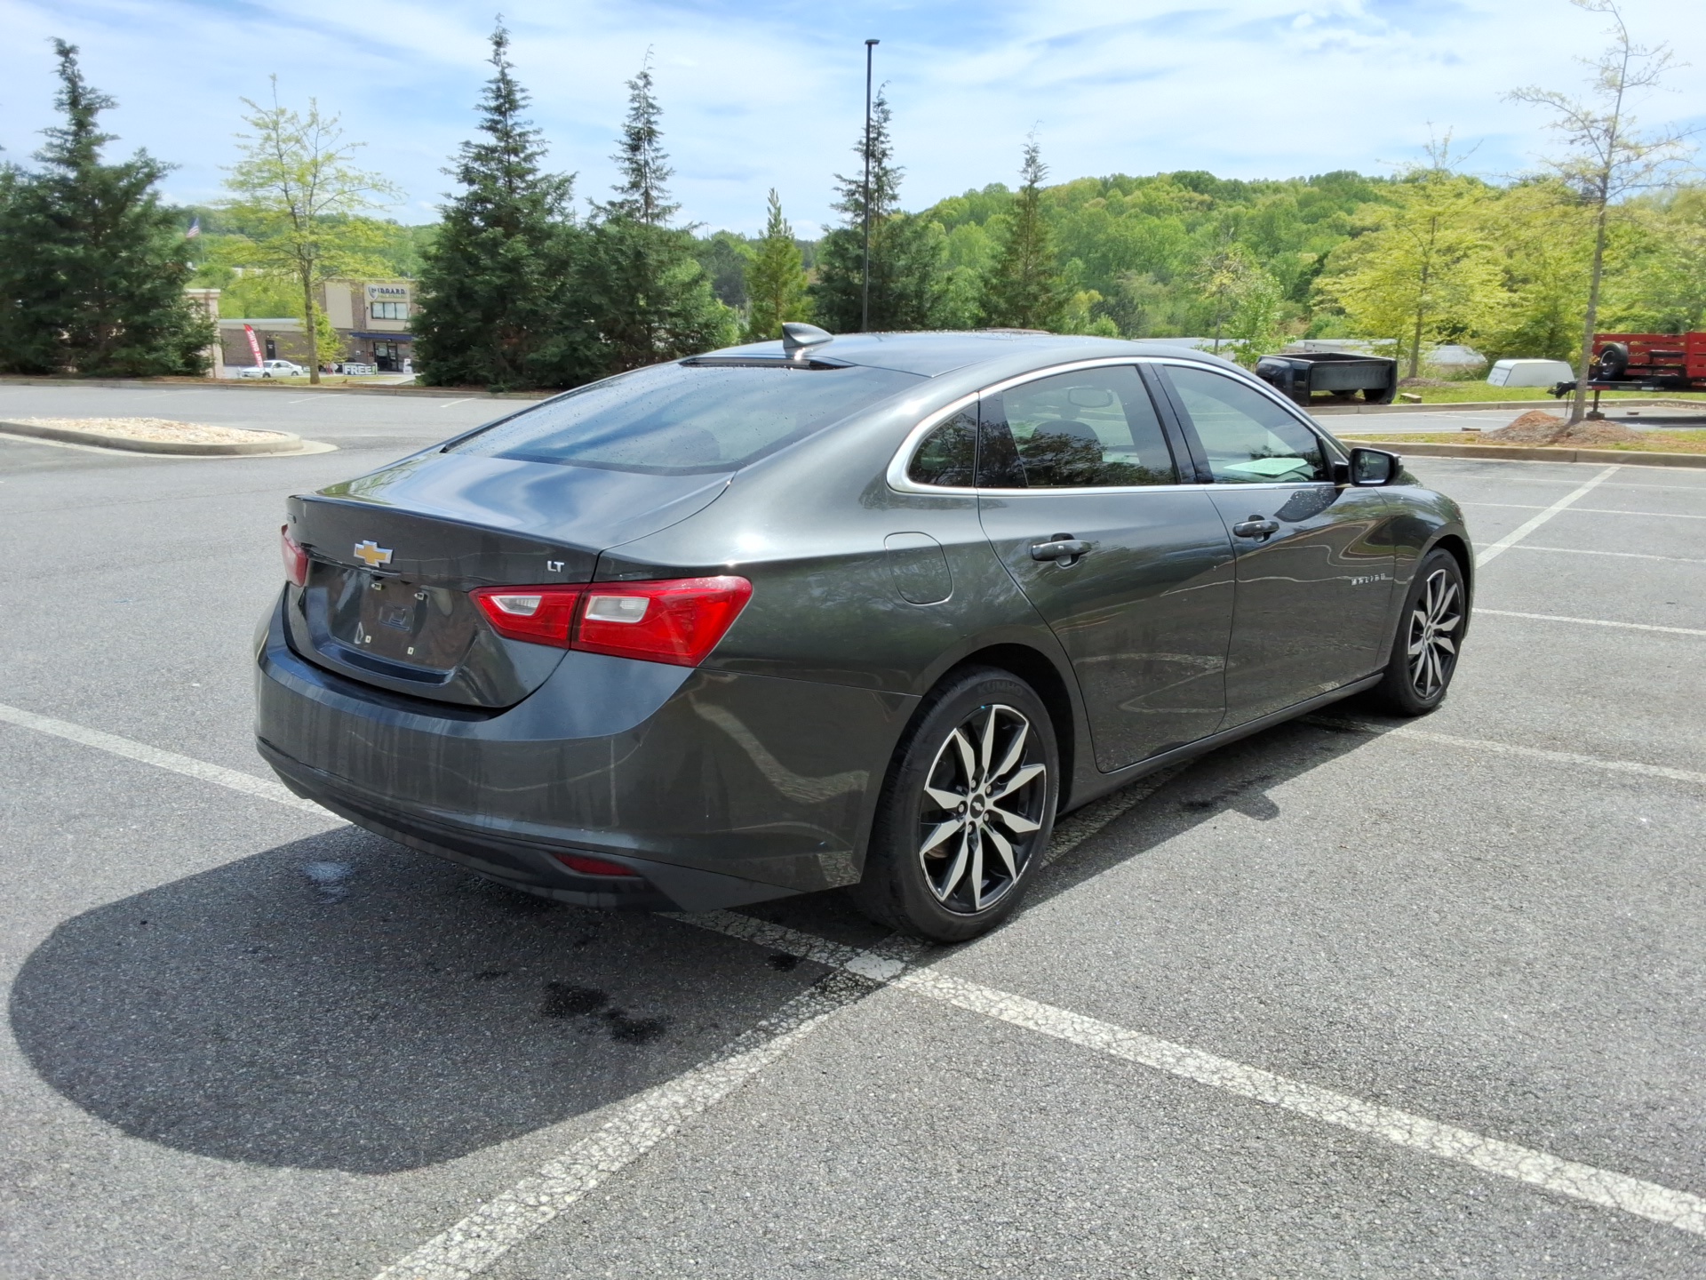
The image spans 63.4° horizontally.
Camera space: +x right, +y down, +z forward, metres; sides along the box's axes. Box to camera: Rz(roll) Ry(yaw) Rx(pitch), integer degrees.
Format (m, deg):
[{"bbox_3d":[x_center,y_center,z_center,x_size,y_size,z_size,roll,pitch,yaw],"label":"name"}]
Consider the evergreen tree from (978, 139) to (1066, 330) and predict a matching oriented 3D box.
[{"bbox_3d":[3.927,-8.483,31.894,2.033,5.855,2.033,0,12,0],"label":"evergreen tree"}]

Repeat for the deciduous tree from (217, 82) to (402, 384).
[{"bbox_3d":[-13.079,-9.754,33.273,4.274,7.018,4.274,0,12,0],"label":"deciduous tree"}]

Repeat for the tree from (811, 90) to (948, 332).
[{"bbox_3d":[0.614,-9.014,31.788,3.162,6.882,3.162,0,12,0],"label":"tree"}]

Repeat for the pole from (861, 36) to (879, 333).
[{"bbox_3d":[0.365,-9.010,30.200,0.380,7.729,0.300,0,12,0],"label":"pole"}]

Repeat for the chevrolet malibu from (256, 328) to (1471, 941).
[{"bbox_3d":[0.594,-0.308,4.739,1.920,1.465,4.923,11,16,42],"label":"chevrolet malibu"}]

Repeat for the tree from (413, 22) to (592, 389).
[{"bbox_3d":[-8.519,-10.393,33.601,4.349,8.681,4.349,0,12,0],"label":"tree"}]

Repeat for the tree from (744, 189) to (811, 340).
[{"bbox_3d":[-1.833,-8.237,33.001,1.594,4.820,1.594,0,12,0],"label":"tree"}]

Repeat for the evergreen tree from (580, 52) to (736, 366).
[{"bbox_3d":[-4.595,-9.677,32.702,3.537,7.713,3.537,0,12,0],"label":"evergreen tree"}]

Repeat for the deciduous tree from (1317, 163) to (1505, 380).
[{"bbox_3d":[15.886,-10.664,39.350,5.283,6.281,5.283,0,12,0],"label":"deciduous tree"}]

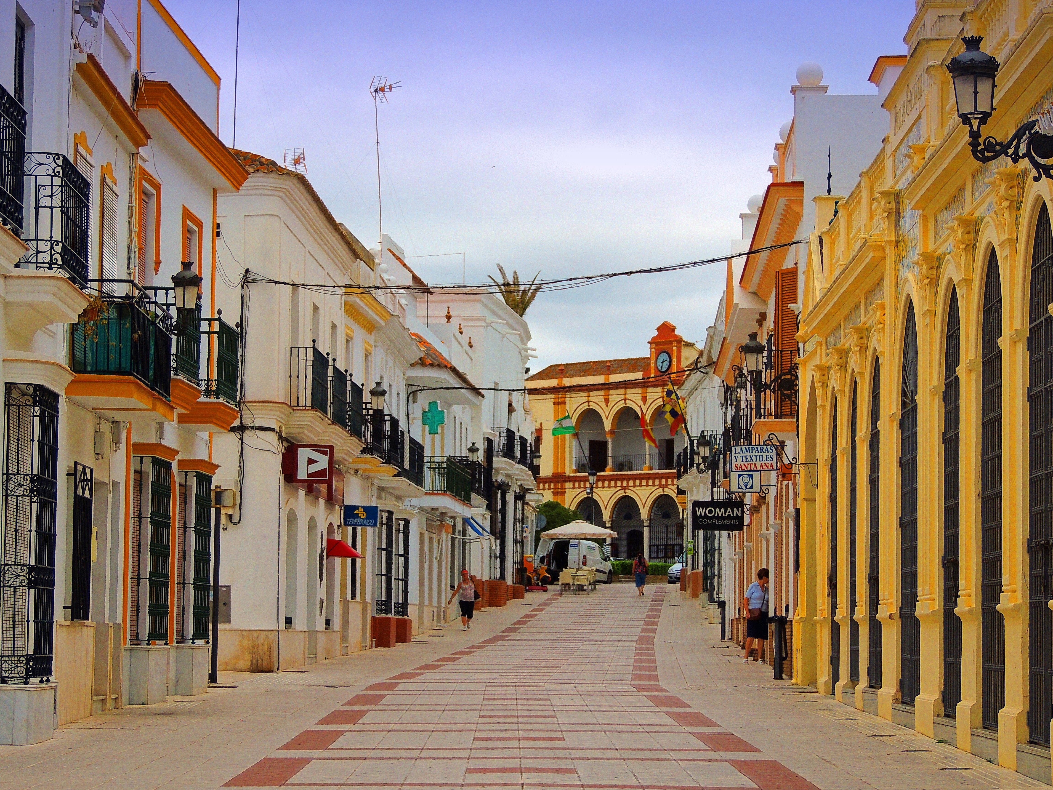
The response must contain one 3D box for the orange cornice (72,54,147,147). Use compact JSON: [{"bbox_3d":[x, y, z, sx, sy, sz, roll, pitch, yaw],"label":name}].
[{"bbox_3d":[-4.433,-3.112,34.591,0.180,0.170,5.600,1,-4,0],"label":"orange cornice"}]

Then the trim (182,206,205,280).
[{"bbox_3d":[-4.103,-1.723,39.349,0.070,1.060,1.380,0,-4,3],"label":"trim"}]

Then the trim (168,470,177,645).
[{"bbox_3d":[-4.386,1.989,39.600,0.100,2.170,0.350,0,-4,2],"label":"trim"}]

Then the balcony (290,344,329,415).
[{"bbox_3d":[-3.813,-0.244,55.759,0.470,1.120,2.510,1,-4,2],"label":"balcony"}]

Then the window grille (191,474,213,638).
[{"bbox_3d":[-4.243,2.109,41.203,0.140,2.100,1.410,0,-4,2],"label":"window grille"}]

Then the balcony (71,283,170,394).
[{"bbox_3d":[-4.132,-0.527,32.797,0.600,0.950,3.610,1,-4,-1],"label":"balcony"}]

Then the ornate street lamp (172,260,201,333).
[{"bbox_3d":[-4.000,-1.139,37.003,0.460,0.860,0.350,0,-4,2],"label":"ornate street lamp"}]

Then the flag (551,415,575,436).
[{"bbox_3d":[1.975,1.602,170.371,1.250,1.120,0.300,-1,-5,17],"label":"flag"}]

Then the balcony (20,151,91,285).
[{"bbox_3d":[-4.038,-1.452,27.046,0.460,0.950,1.700,1,-4,-1],"label":"balcony"}]

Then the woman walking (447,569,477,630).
[{"bbox_3d":[-1.702,5.411,84.200,0.720,1.630,0.420,0,-4,3],"label":"woman walking"}]

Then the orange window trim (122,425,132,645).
[{"bbox_3d":[-4.546,1.585,36.300,0.070,2.520,0.330,0,-4,2],"label":"orange window trim"}]

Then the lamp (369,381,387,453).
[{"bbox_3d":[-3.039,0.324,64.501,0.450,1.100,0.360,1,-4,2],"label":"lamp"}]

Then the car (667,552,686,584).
[{"bbox_3d":[7.356,7.162,133.166,1.680,1.470,3.950,-1,-5,25],"label":"car"}]

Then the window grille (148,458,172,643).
[{"bbox_3d":[-4.156,1.754,35.892,0.100,2.070,1.300,0,-4,3],"label":"window grille"}]

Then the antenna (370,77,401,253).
[{"bbox_3d":[-3.181,-5.061,71.588,0.450,4.100,0.750,2,-6,-44],"label":"antenna"}]

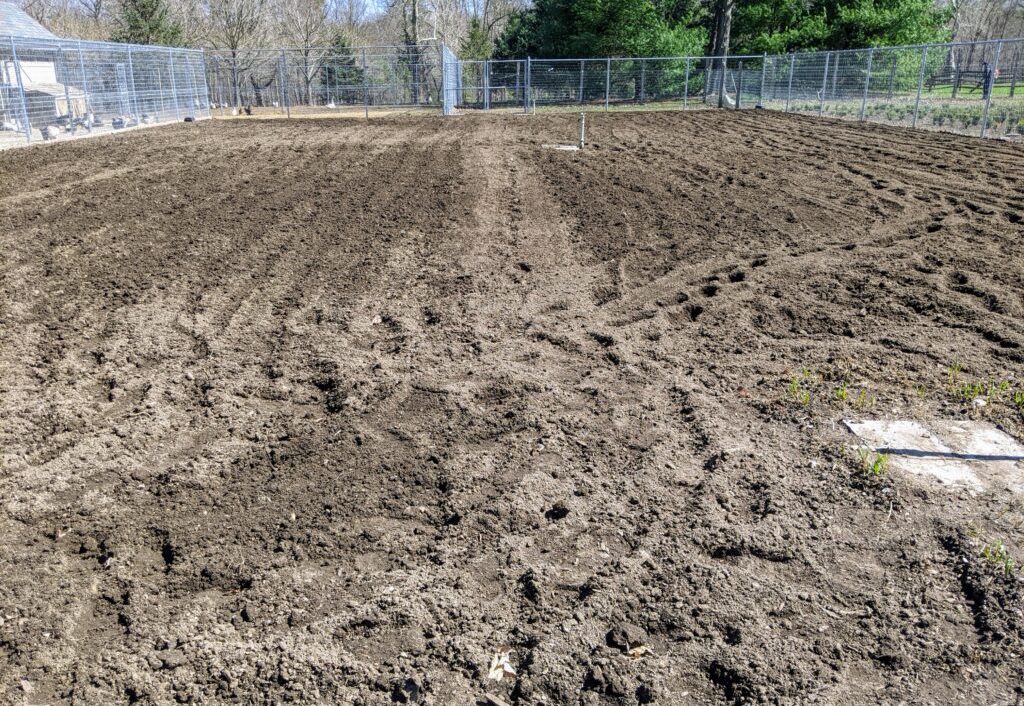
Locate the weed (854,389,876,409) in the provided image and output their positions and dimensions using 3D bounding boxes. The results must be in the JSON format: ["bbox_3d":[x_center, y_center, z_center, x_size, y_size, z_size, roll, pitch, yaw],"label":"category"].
[{"bbox_3d":[1.615,0.212,3.649,0.082,0.062,0.061,9,20,24],"label":"weed"}]

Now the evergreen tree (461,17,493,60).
[{"bbox_3d":[-1.903,-15.523,42.337,1.992,4.181,1.992,-1,19,-2],"label":"evergreen tree"}]

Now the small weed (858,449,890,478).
[{"bbox_3d":[1.381,0.421,3.044,0.099,0.069,0.060,9,21,25],"label":"small weed"}]

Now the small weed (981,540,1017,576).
[{"bbox_3d":[1.496,0.628,2.457,0.080,0.066,0.060,13,22,33],"label":"small weed"}]

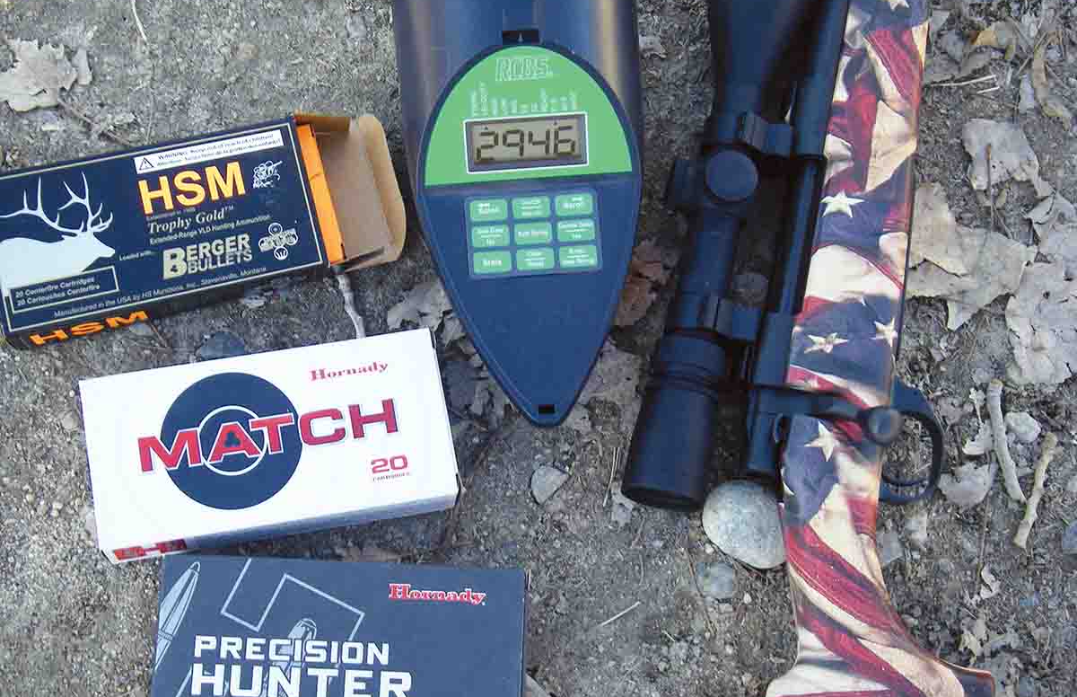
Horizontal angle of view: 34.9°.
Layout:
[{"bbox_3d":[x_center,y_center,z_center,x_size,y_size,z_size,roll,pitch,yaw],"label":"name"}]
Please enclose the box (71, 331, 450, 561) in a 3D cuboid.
[{"bbox_3d":[-0.128,0.046,0.819,0.165,0.040,0.081,-9,75,-7],"label":"box"}]

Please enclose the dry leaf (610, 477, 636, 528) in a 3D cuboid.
[{"bbox_3d":[0.042,0.075,0.843,0.014,0.006,0.025,1,74,-4],"label":"dry leaf"}]

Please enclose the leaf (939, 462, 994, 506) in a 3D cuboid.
[{"bbox_3d":[0.214,0.068,0.857,0.029,0.009,0.023,1,74,-4],"label":"leaf"}]

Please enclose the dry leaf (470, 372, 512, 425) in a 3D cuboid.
[{"bbox_3d":[-0.025,0.025,0.853,0.018,0.009,0.028,-21,78,-9],"label":"dry leaf"}]

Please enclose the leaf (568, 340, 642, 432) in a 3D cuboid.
[{"bbox_3d":[0.033,0.018,0.857,0.042,0.009,0.050,1,74,-4],"label":"leaf"}]

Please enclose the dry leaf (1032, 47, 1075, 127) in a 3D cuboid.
[{"bbox_3d":[0.272,-0.140,0.918,0.015,0.010,0.049,-18,78,-9],"label":"dry leaf"}]

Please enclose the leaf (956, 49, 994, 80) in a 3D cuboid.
[{"bbox_3d":[0.234,-0.153,0.920,0.027,0.006,0.010,-42,82,-13],"label":"leaf"}]

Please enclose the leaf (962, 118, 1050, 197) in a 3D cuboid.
[{"bbox_3d":[0.248,-0.101,0.905,0.048,0.011,0.041,4,75,-3],"label":"leaf"}]

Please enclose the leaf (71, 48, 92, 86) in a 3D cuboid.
[{"bbox_3d":[-0.235,-0.145,0.882,0.009,0.005,0.021,-11,77,-7],"label":"leaf"}]

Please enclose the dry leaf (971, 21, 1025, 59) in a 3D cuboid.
[{"bbox_3d":[0.248,-0.168,0.924,0.024,0.009,0.023,25,75,2],"label":"dry leaf"}]

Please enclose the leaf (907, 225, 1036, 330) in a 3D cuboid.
[{"bbox_3d":[0.221,-0.040,0.887,0.057,0.012,0.061,31,76,4],"label":"leaf"}]

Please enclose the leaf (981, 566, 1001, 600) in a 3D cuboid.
[{"bbox_3d":[0.223,0.117,0.850,0.012,0.006,0.012,-37,81,-12],"label":"leaf"}]

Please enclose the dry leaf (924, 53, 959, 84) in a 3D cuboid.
[{"bbox_3d":[0.215,-0.150,0.920,0.023,0.006,0.019,1,74,-4],"label":"dry leaf"}]

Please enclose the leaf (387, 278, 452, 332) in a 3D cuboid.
[{"bbox_3d":[-0.059,-0.021,0.861,0.035,0.009,0.028,1,74,-4],"label":"leaf"}]

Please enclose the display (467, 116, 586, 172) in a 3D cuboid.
[{"bbox_3d":[-0.005,-0.095,0.792,0.056,0.005,0.025,-3,85,-3],"label":"display"}]

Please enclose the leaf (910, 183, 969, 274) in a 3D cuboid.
[{"bbox_3d":[0.210,-0.063,0.893,0.032,0.011,0.048,8,75,-2],"label":"leaf"}]

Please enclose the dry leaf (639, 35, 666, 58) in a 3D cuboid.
[{"bbox_3d":[0.060,-0.161,0.911,0.017,0.005,0.014,1,74,-4],"label":"dry leaf"}]

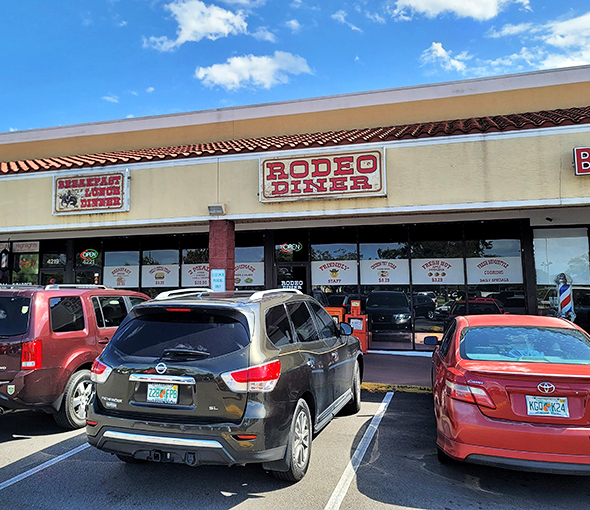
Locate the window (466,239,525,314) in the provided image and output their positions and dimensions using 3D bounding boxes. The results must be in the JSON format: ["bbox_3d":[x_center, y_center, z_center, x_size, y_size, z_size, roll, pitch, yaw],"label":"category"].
[{"bbox_3d":[4.547,0.851,11.190,1.231,2.441,0.100,-2,-4,16],"label":"window"}]

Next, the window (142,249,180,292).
[{"bbox_3d":[-3.737,1.050,13.622,1.226,2.397,0.100,-2,-4,16],"label":"window"}]

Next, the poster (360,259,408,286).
[{"bbox_3d":[2.314,0.434,12.708,1.265,0.658,0.030,-2,-5,16],"label":"poster"}]

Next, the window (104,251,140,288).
[{"bbox_3d":[-4.943,1.112,13.973,1.211,2.445,0.100,-2,-4,16],"label":"window"}]

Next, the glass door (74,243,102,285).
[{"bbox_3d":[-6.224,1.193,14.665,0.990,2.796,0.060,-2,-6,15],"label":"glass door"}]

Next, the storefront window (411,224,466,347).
[{"bbox_3d":[3.595,0.774,12.318,1.312,3.103,0.080,-2,-5,16],"label":"storefront window"}]

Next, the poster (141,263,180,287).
[{"bbox_3d":[-3.744,0.597,13.657,1.204,0.623,0.030,-2,-4,16],"label":"poster"}]

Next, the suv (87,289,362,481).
[{"bbox_3d":[-0.392,1.351,6.227,1.980,1.780,5.000,-1,-5,17],"label":"suv"}]

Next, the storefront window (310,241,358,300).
[{"bbox_3d":[1.046,0.953,13.017,1.251,2.960,0.080,-2,-5,16],"label":"storefront window"}]

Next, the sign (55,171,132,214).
[{"bbox_3d":[-5.006,-1.483,11.989,2.172,0.977,0.180,-2,-4,16],"label":"sign"}]

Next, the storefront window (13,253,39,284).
[{"bbox_3d":[-8.596,1.196,15.701,1.038,2.535,0.080,-2,-5,16],"label":"storefront window"}]

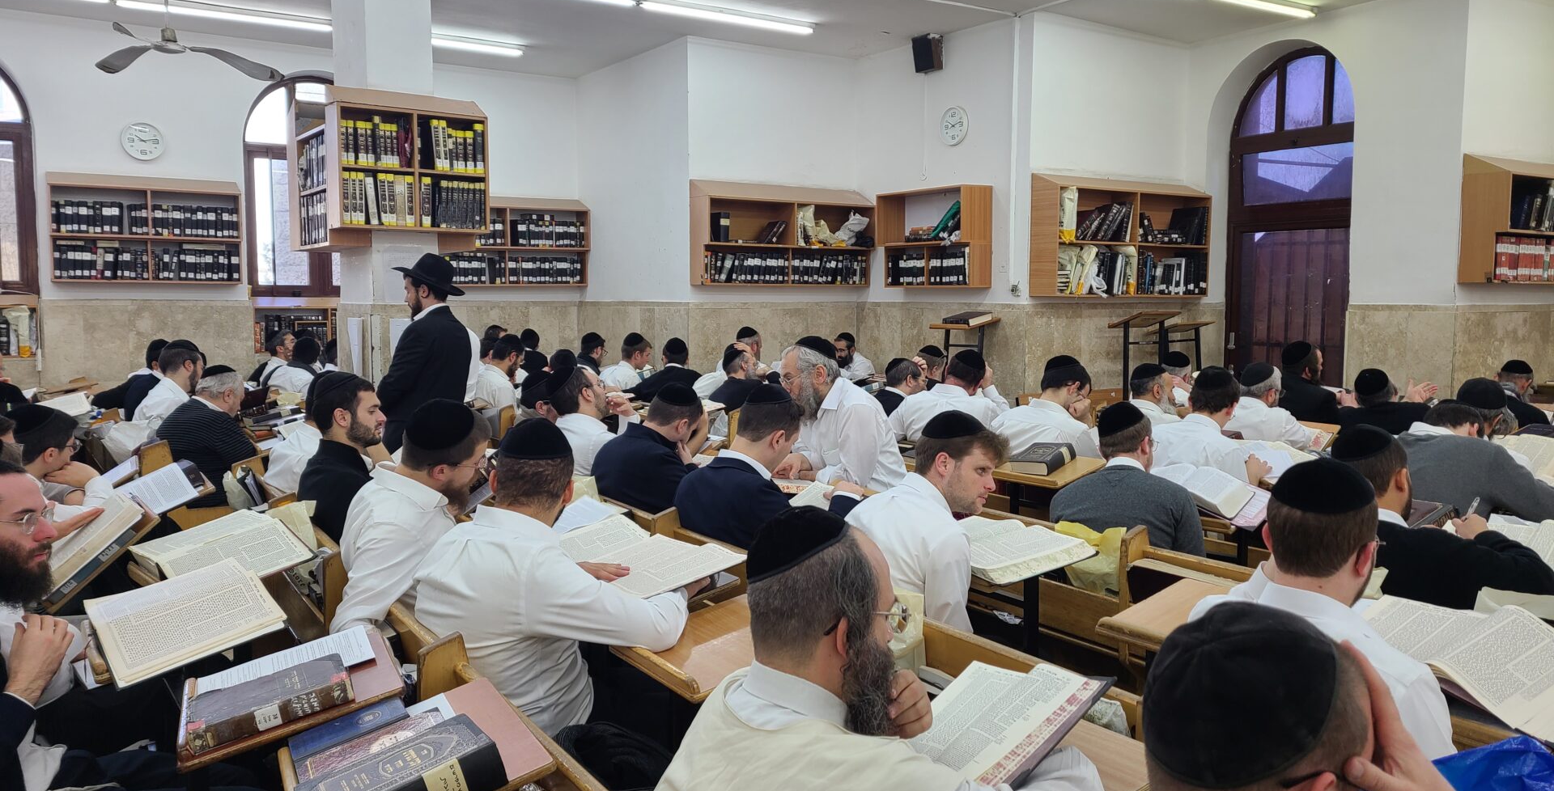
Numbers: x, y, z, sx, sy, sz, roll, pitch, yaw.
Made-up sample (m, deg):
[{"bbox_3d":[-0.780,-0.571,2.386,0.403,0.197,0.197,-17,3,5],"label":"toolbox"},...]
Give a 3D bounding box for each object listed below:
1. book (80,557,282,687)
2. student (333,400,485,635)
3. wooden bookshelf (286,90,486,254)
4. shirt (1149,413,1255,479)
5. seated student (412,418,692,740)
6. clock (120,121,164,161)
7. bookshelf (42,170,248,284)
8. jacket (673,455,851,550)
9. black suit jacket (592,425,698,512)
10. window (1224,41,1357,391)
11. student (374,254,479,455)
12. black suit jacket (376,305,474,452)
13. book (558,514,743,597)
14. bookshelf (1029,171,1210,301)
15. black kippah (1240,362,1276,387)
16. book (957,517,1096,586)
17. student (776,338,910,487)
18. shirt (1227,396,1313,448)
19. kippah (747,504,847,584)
[{"bbox_3d":[-1.351,0.518,2.657,0.335,0.065,0.450,-19,24,-34],"label":"book"},{"bbox_3d":[-0.760,0.640,2.760,0.740,1.250,0.520,-3,5,-32],"label":"student"},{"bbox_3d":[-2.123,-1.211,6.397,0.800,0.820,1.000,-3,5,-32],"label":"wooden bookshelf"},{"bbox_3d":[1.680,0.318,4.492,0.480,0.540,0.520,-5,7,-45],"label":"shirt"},{"bbox_3d":[-0.331,0.686,2.679,0.640,1.250,0.800,4,6,36],"label":"seated student"},{"bbox_3d":[-5.209,-2.088,9.584,0.320,0.320,0.045,-3,5,-32],"label":"clock"},{"bbox_3d":[-4.864,-1.281,9.034,1.310,0.830,0.290,-3,5,-32],"label":"bookshelf"},{"bbox_3d":[-0.048,0.439,3.461,0.430,0.580,0.480,-4,5,-43],"label":"jacket"},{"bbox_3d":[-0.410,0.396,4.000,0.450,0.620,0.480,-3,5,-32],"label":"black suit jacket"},{"bbox_3d":[4.133,-1.086,9.280,0.120,3.300,1.240,-3,6,-32],"label":"window"},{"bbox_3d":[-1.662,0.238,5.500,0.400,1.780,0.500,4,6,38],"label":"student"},{"bbox_3d":[-1.686,-0.044,5.600,0.340,0.780,0.480,2,5,22],"label":"black suit jacket"},{"bbox_3d":[-0.310,0.356,2.600,0.430,0.060,0.320,4,10,43],"label":"book"},{"bbox_3d":[2.741,-1.240,9.220,1.740,0.929,0.283,-3,5,-33],"label":"bookshelf"},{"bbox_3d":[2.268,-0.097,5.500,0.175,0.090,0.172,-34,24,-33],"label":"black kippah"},{"bbox_3d":[0.619,0.427,3.369,0.355,0.050,0.460,-12,10,-28],"label":"book"},{"bbox_3d":[0.260,0.441,4.734,0.560,1.360,0.480,-1,5,-18],"label":"student"},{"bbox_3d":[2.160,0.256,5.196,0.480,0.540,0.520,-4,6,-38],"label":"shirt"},{"bbox_3d":[0.026,0.197,1.600,0.150,0.070,0.150,-30,16,-19],"label":"kippah"}]

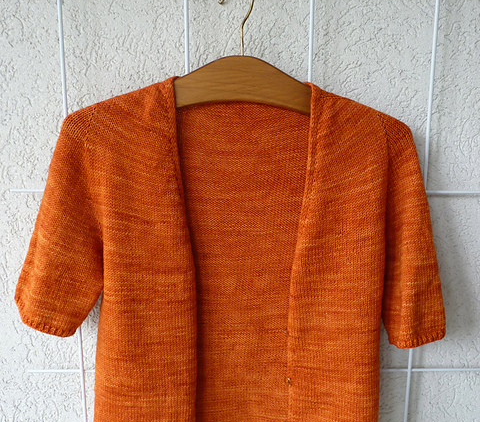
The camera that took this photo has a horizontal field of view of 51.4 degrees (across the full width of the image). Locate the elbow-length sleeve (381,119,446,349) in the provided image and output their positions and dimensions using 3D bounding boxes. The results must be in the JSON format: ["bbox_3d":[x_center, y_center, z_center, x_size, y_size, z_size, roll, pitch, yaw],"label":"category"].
[{"bbox_3d":[0.216,0.035,0.613,0.088,0.292,0.080,-2,12,0],"label":"elbow-length sleeve"}]

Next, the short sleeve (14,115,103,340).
[{"bbox_3d":[-0.217,0.021,0.605,0.111,0.283,0.080,5,11,-2],"label":"short sleeve"}]

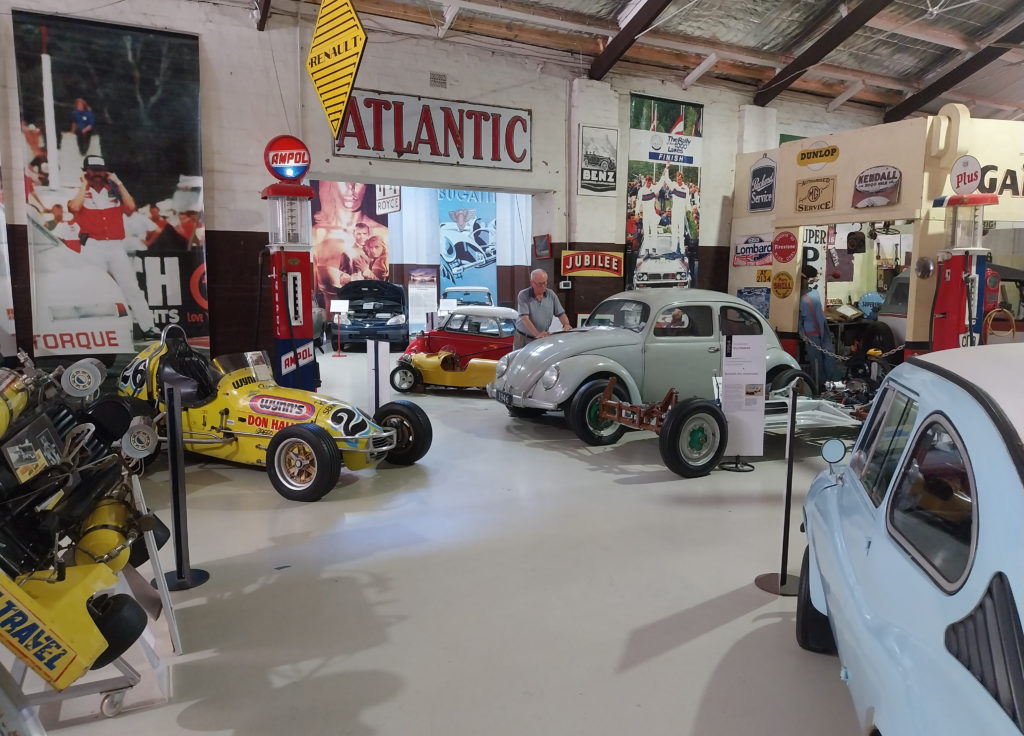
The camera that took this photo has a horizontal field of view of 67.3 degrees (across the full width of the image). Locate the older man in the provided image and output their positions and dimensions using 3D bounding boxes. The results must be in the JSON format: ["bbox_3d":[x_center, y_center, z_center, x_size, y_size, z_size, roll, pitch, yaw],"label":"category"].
[{"bbox_3d":[0.297,-0.290,8.917,0.600,1.701,0.500,-3,8,-25],"label":"older man"}]

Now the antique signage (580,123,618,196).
[{"bbox_3d":[1.161,-2.774,10.301,0.643,0.902,0.030,-3,8,-29],"label":"antique signage"}]

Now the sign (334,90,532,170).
[{"bbox_3d":[-0.823,-2.690,8.752,2.419,0.722,0.030,-3,8,-27],"label":"sign"}]

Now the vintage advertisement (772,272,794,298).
[{"bbox_3d":[3.727,-1.139,10.584,0.020,0.376,0.382,-3,8,-29],"label":"vintage advertisement"}]

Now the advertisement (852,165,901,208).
[{"bbox_3d":[4.388,-2.197,9.263,0.030,0.520,0.626,-3,8,-29],"label":"advertisement"}]

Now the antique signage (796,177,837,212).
[{"bbox_3d":[3.964,-2.265,10.030,0.020,0.454,0.630,-3,8,-29],"label":"antique signage"}]

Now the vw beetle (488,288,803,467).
[{"bbox_3d":[1.748,-0.162,8.580,4.050,1.510,1.550,-3,8,-27],"label":"vw beetle"}]

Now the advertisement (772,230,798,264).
[{"bbox_3d":[3.737,-1.646,10.510,0.020,0.419,0.421,-3,8,-29],"label":"advertisement"}]

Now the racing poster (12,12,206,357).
[{"bbox_3d":[-3.775,-1.678,7.370,1.544,3.101,0.030,-3,8,-27],"label":"racing poster"}]

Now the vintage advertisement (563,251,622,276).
[{"bbox_3d":[1.107,-1.412,10.447,1.022,0.329,0.025,-3,8,-29],"label":"vintage advertisement"}]

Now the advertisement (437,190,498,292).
[{"bbox_3d":[-1.201,-3.387,21.687,1.780,3.500,0.020,-3,8,-29],"label":"advertisement"}]

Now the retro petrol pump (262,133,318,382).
[{"bbox_3d":[-2.239,-0.822,7.773,0.550,2.980,0.550,-3,8,-30],"label":"retro petrol pump"}]

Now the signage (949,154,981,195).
[{"bbox_3d":[4.776,-2.038,8.100,0.420,0.420,0.080,-2,7,-17],"label":"signage"}]

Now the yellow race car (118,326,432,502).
[{"bbox_3d":[-2.250,0.246,6.511,3.050,1.160,1.480,4,8,25],"label":"yellow race car"}]

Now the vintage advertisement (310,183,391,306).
[{"bbox_3d":[-4.400,-3.343,21.009,2.188,4.200,0.030,-3,8,-27],"label":"vintage advertisement"}]

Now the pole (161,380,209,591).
[{"bbox_3d":[-1.752,0.602,4.014,0.320,1.057,0.320,-3,8,-27],"label":"pole"}]

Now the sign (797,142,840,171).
[{"bbox_3d":[3.967,-2.740,9.974,0.020,0.382,0.650,-3,8,-29],"label":"sign"}]

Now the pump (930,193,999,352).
[{"bbox_3d":[4.808,-0.611,8.345,0.400,2.514,0.660,0,7,-2],"label":"pump"}]

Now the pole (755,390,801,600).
[{"bbox_3d":[1.454,0.620,4.039,0.320,1.077,0.320,-3,8,-27],"label":"pole"}]

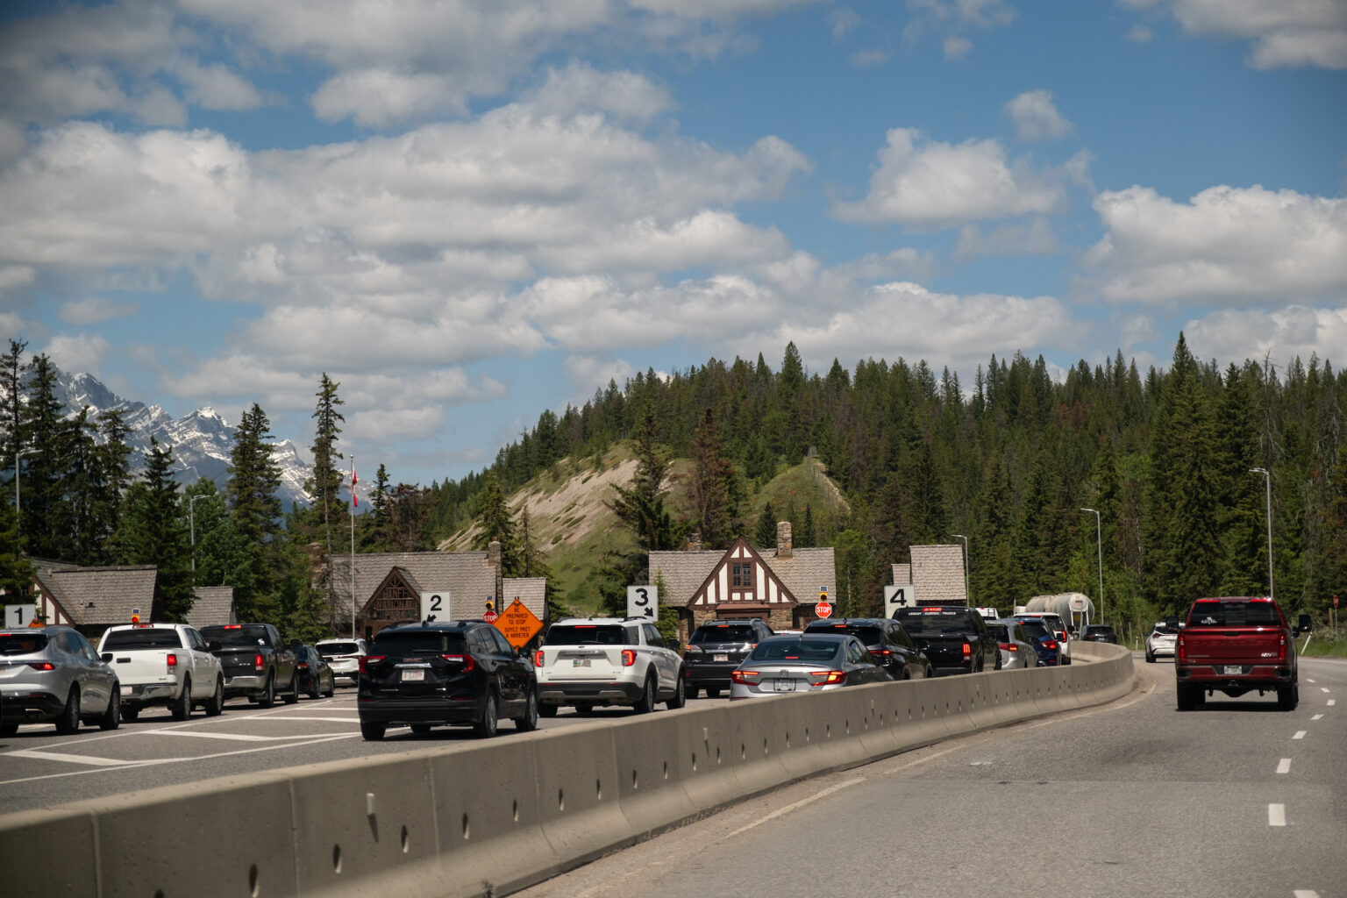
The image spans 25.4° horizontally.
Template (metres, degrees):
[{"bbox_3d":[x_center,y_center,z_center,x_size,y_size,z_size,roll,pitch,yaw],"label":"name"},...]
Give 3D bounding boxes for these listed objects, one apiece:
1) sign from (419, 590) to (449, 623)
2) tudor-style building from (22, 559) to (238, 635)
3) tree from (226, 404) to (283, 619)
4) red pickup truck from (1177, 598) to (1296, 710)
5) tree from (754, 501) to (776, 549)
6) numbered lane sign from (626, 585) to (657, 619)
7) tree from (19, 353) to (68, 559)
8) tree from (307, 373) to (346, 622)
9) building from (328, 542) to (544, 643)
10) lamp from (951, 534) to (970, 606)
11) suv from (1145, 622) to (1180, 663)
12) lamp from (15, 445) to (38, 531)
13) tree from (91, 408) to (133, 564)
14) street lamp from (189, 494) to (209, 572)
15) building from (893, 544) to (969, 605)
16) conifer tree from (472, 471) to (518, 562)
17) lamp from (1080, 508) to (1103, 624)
[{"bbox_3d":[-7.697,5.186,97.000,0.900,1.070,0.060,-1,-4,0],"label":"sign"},{"bbox_3d":[-25.545,7.809,136.814,11.000,5.800,7.500,-1,-4,0],"label":"tudor-style building"},{"bbox_3d":[-19.273,4.104,137.624,2.900,12.310,2.900,-1,-4,0],"label":"tree"},{"bbox_3d":[10.491,3.784,55.569,2.080,2.030,6.350,-2,-4,13],"label":"red pickup truck"},{"bbox_3d":[5.212,7.159,164.736,2.400,8.650,2.400,-1,-4,0],"label":"tree"},{"bbox_3d":[-0.944,4.550,88.000,0.900,1.040,0.060,-1,-4,6],"label":"numbered lane sign"},{"bbox_3d":[-35.114,3.752,167.415,3.600,18.300,3.600,-1,-4,0],"label":"tree"},{"bbox_3d":[-14.624,3.154,127.609,2.000,12.820,2.000,-1,-4,0],"label":"tree"},{"bbox_3d":[-11.042,7.507,140.795,10.400,6.400,7.000,-1,-4,0],"label":"building"},{"bbox_3d":[22.552,11.091,234.734,1.200,8.730,0.300,-1,-4,-7],"label":"lamp"},{"bbox_3d":[20.666,8.068,124.633,1.820,1.650,4.400,-1,-4,5],"label":"suv"},{"bbox_3d":[-30.042,5.537,139.648,1.300,11.000,0.350,-1,-4,0],"label":"lamp"},{"bbox_3d":[-31.366,5.238,167.520,3.000,15.000,3.000,-1,-4,0],"label":"tree"},{"bbox_3d":[-23.706,6.646,149.729,1.100,8.880,0.300,-1,-4,6],"label":"street lamp"},{"bbox_3d":[12.039,7.176,139.824,3.700,5.500,4.500,-1,-4,0],"label":"building"},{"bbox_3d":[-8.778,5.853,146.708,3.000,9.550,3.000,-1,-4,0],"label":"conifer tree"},{"bbox_3d":[26.467,8.198,189.729,1.200,8.860,0.300,-1,-4,-4],"label":"lamp"}]

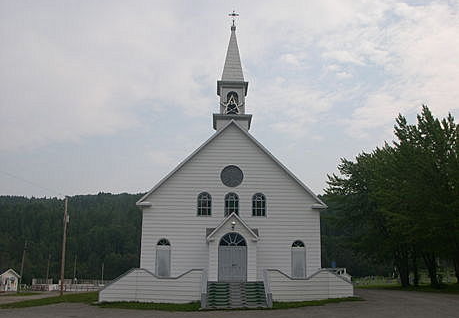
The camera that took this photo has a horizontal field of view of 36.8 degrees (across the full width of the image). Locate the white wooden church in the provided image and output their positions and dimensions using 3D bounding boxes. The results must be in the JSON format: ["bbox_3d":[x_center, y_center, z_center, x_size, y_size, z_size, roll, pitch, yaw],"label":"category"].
[{"bbox_3d":[-0.308,0.313,50.897,14.920,20.097,21.569,1,-10,-3],"label":"white wooden church"}]

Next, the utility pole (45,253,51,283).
[{"bbox_3d":[-25.789,15.980,98.406,0.250,4.652,0.250,2,-10,-3],"label":"utility pole"}]

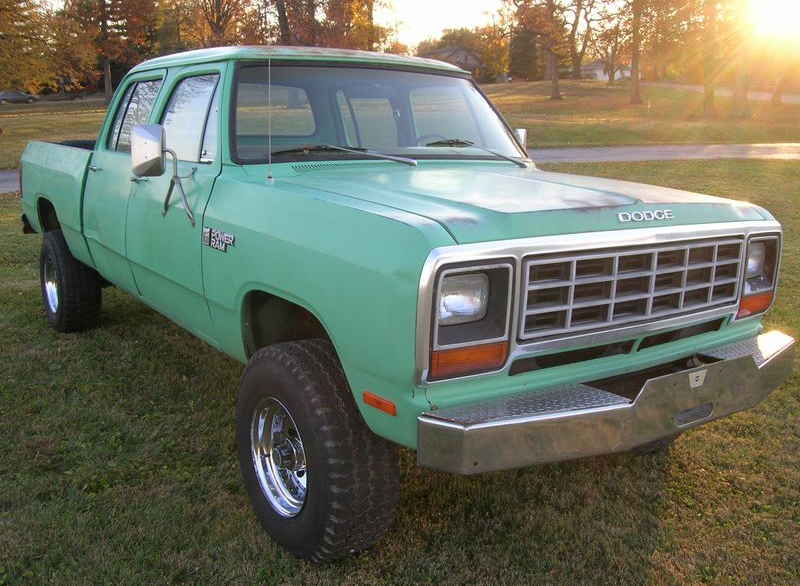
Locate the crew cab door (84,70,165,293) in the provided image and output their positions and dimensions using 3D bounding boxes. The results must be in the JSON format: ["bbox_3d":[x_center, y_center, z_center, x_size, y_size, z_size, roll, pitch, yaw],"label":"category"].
[{"bbox_3d":[-1.637,-0.694,4.663,0.270,1.220,1.070,-7,15,-35],"label":"crew cab door"}]

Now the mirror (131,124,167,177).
[{"bbox_3d":[-1.113,-0.630,3.484,0.165,0.235,0.080,-1,13,-14],"label":"mirror"}]

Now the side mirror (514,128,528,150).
[{"bbox_3d":[0.708,-0.889,4.780,0.080,0.230,0.165,11,15,36],"label":"side mirror"}]

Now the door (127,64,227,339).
[{"bbox_3d":[-1.057,-0.502,3.872,0.270,1.220,1.160,-7,15,-35],"label":"door"}]

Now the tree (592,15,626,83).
[{"bbox_3d":[29.860,-34.706,112.000,4.900,9.700,4.900,1,12,0],"label":"tree"}]

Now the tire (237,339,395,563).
[{"bbox_3d":[-0.353,0.619,3.130,0.320,0.835,0.835,-7,15,-35],"label":"tire"}]

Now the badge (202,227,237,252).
[{"bbox_3d":[-0.760,-0.221,3.279,0.015,0.100,0.330,-7,15,-35],"label":"badge"}]

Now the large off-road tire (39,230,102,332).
[{"bbox_3d":[-2.566,-0.095,6.117,0.320,0.835,0.835,-7,15,-35],"label":"large off-road tire"}]

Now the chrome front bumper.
[{"bbox_3d":[0.925,0.327,2.733,1.940,0.235,0.320,-7,15,-35],"label":"chrome front bumper"}]

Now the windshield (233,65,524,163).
[{"bbox_3d":[-0.067,-0.884,3.936,1.680,0.570,0.140,-7,-25,-35],"label":"windshield"}]

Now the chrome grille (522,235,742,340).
[{"bbox_3d":[0.846,-0.040,2.782,1.190,0.290,0.080,-7,15,-35],"label":"chrome grille"}]

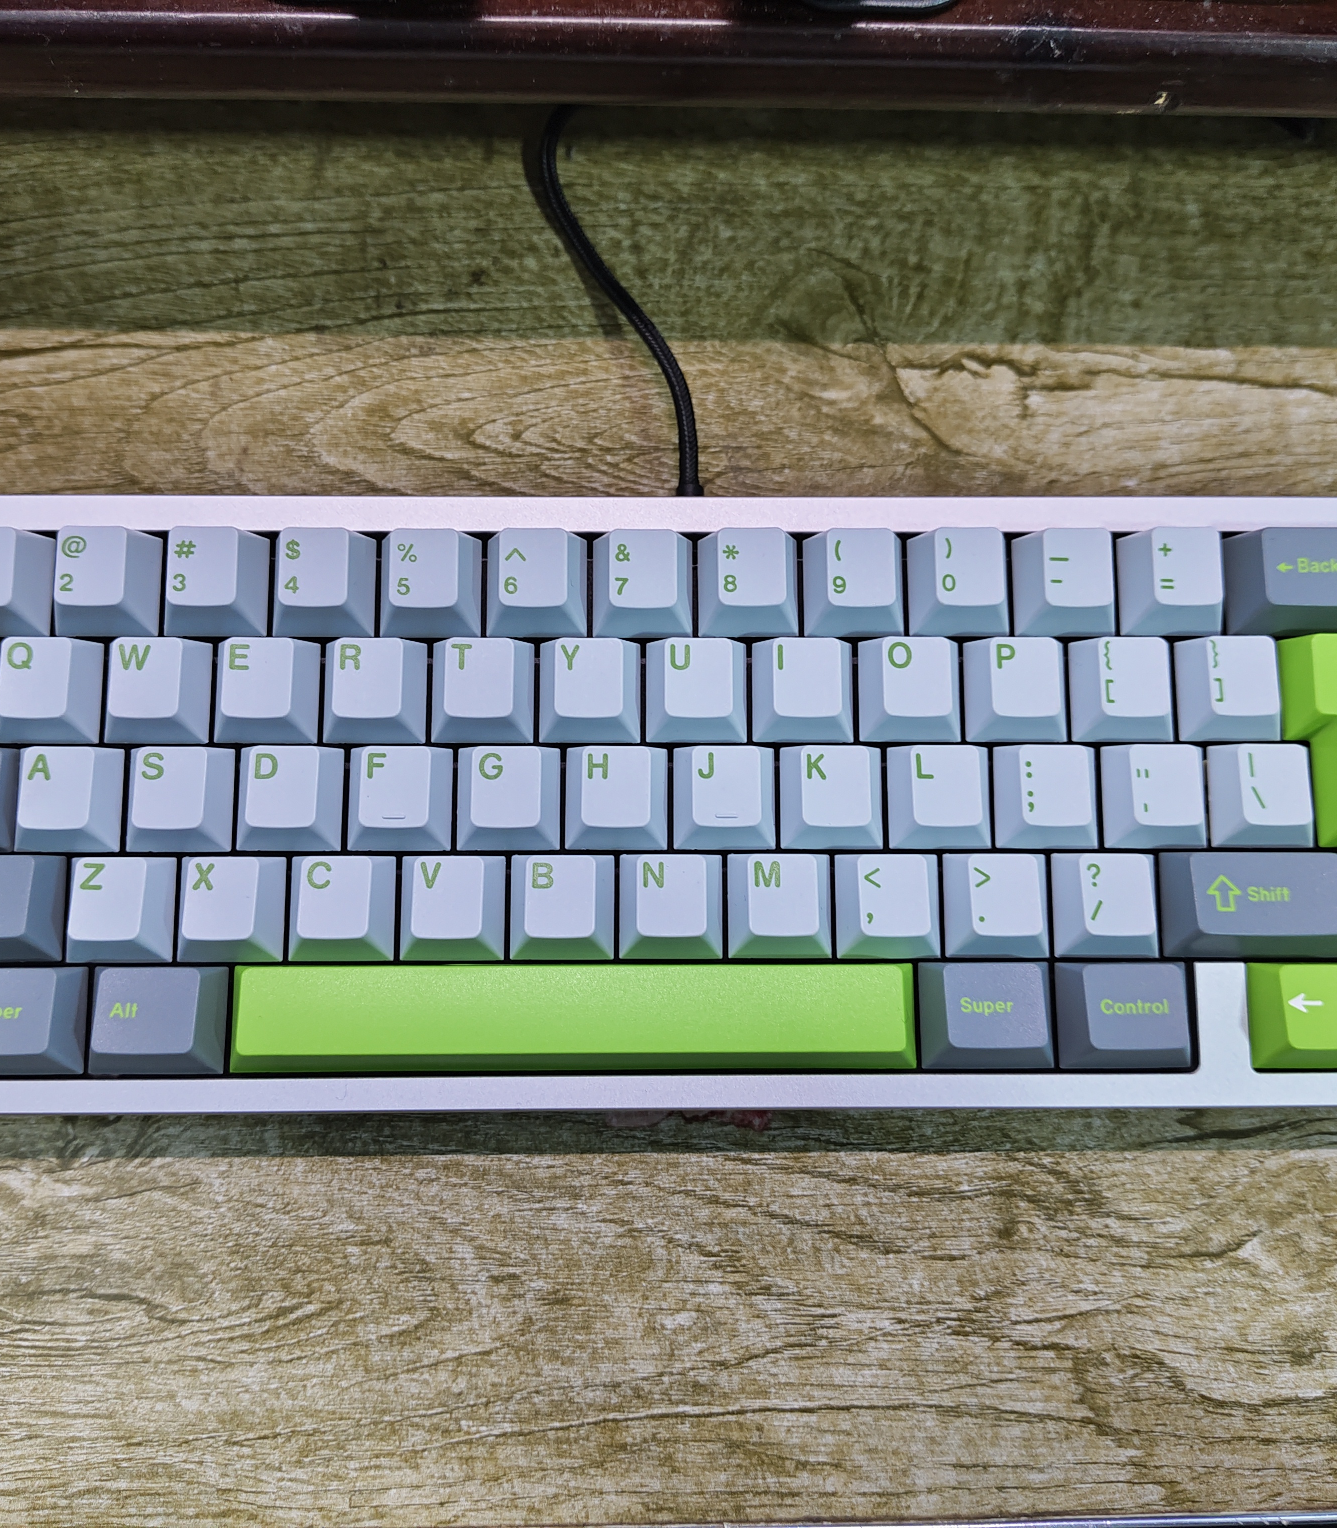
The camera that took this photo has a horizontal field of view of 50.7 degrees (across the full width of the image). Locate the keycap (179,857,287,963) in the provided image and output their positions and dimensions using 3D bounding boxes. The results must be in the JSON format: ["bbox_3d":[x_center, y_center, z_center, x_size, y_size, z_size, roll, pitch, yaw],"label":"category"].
[{"bbox_3d":[-0.076,0.025,0.242,0.018,0.008,0.018,0,82,-1],"label":"keycap"}]

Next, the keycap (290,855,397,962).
[{"bbox_3d":[-0.057,0.025,0.242,0.018,0.008,0.018,0,83,-1],"label":"keycap"}]

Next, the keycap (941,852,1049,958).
[{"bbox_3d":[0.058,0.024,0.244,0.018,0.008,0.018,0,83,-1],"label":"keycap"}]

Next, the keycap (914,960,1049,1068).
[{"bbox_3d":[0.055,0.043,0.241,0.023,0.008,0.018,0,82,-1],"label":"keycap"}]

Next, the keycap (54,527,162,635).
[{"bbox_3d":[-0.100,-0.032,0.248,0.018,0.009,0.018,0,83,-1],"label":"keycap"}]

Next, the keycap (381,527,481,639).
[{"bbox_3d":[-0.043,-0.032,0.249,0.018,0.009,0.018,0,82,-1],"label":"keycap"}]

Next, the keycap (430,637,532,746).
[{"bbox_3d":[-0.033,-0.013,0.247,0.018,0.007,0.018,0,83,-1],"label":"keycap"}]

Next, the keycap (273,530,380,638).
[{"bbox_3d":[-0.062,-0.032,0.248,0.018,0.010,0.018,0,82,-1],"label":"keycap"}]

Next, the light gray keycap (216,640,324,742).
[{"bbox_3d":[-0.071,-0.013,0.247,0.018,0.008,0.018,0,83,-1],"label":"light gray keycap"}]

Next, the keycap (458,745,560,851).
[{"bbox_3d":[-0.028,0.006,0.245,0.018,0.007,0.018,0,83,-1],"label":"keycap"}]

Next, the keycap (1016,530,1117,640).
[{"bbox_3d":[0.072,-0.032,0.251,0.018,0.009,0.018,0,82,-1],"label":"keycap"}]

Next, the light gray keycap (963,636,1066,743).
[{"bbox_3d":[0.062,-0.013,0.249,0.018,0.008,0.018,0,82,-1],"label":"light gray keycap"}]

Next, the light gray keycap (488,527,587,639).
[{"bbox_3d":[-0.024,-0.032,0.249,0.018,0.009,0.018,0,83,-1],"label":"light gray keycap"}]

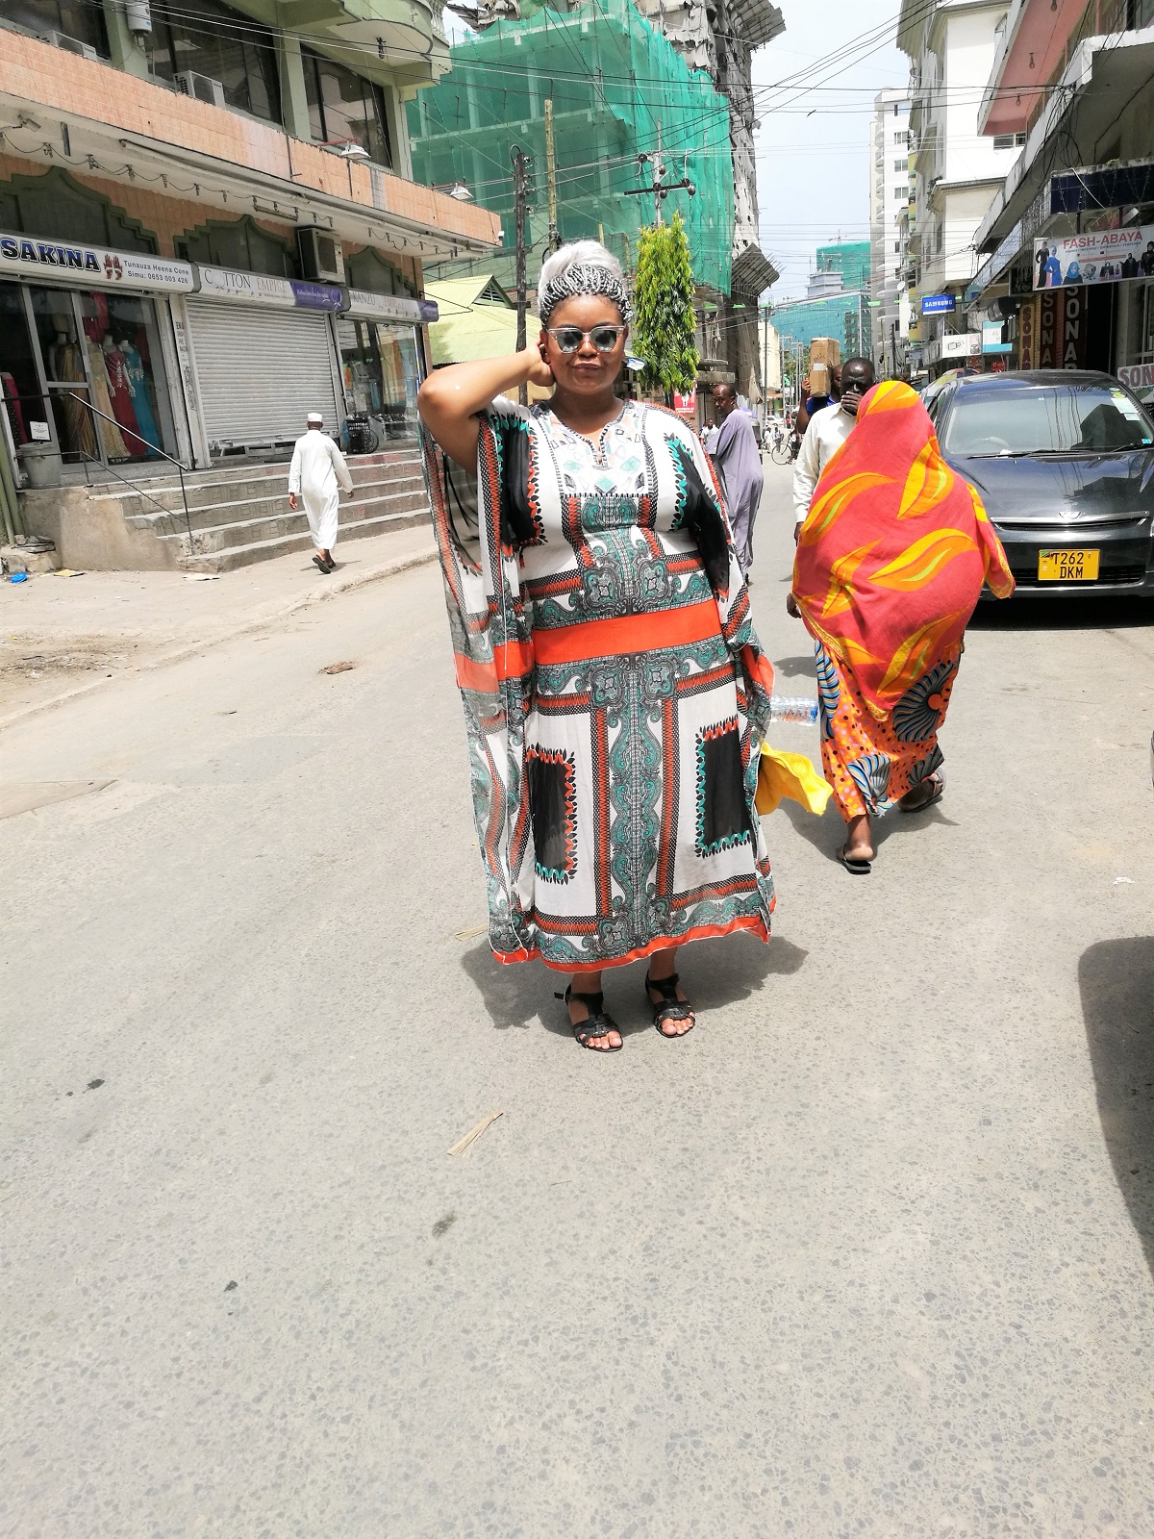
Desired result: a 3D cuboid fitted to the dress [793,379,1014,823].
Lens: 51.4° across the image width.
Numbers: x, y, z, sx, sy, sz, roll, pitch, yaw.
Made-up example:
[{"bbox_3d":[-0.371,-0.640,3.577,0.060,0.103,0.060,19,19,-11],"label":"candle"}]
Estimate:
[{"bbox_3d":[1.048,-0.544,3.882,0.670,1.360,0.520,0,17,14],"label":"dress"}]

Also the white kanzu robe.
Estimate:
[{"bbox_3d":[-2.862,-3.084,13.334,0.660,1.300,0.420,-4,16,4],"label":"white kanzu robe"}]

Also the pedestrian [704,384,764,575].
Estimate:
[{"bbox_3d":[1.376,-2.564,10.629,0.550,1.630,0.500,-7,16,-7],"label":"pedestrian"}]

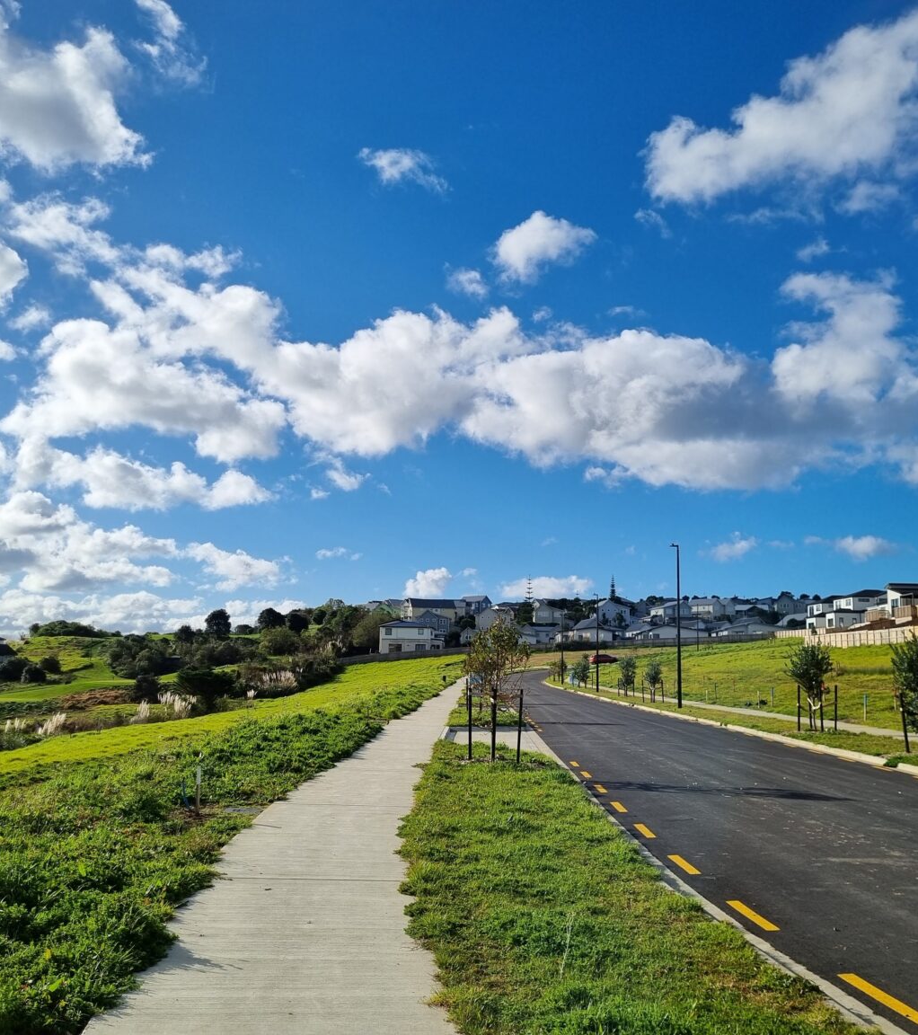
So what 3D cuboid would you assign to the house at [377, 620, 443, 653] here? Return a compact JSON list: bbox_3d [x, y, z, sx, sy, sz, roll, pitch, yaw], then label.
[{"bbox_3d":[-9.895,24.180,210.000,12.300,6.900,9.500,2,-8,-7],"label":"house"}]

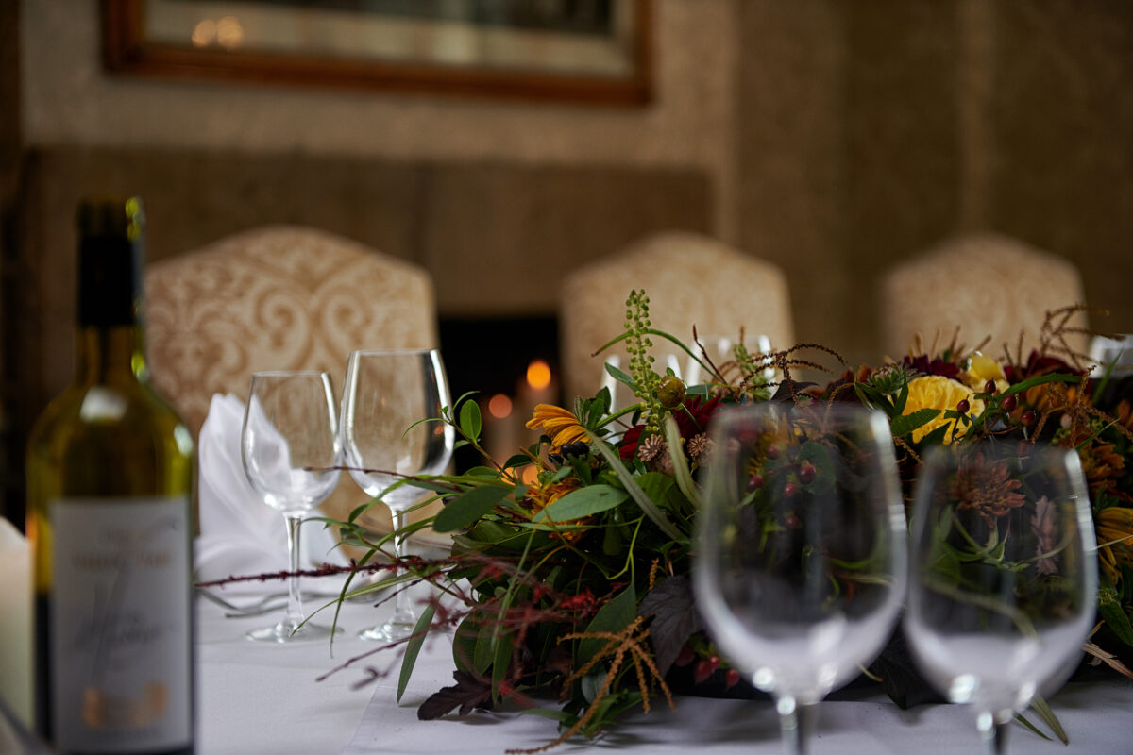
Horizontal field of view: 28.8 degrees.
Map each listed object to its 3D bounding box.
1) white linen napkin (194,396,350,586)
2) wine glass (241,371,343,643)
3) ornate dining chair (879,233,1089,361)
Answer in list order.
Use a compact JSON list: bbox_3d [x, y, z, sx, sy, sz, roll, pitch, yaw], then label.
[{"bbox_3d":[-0.273,0.097,2.002,0.140,0.166,0.110,-2,3,-39],"label":"white linen napkin"},{"bbox_3d":[-0.208,0.095,1.672,0.075,0.199,0.075,0,2,0],"label":"wine glass"},{"bbox_3d":[0.918,0.300,3.819,0.470,1.090,0.610,-2,3,-39],"label":"ornate dining chair"}]

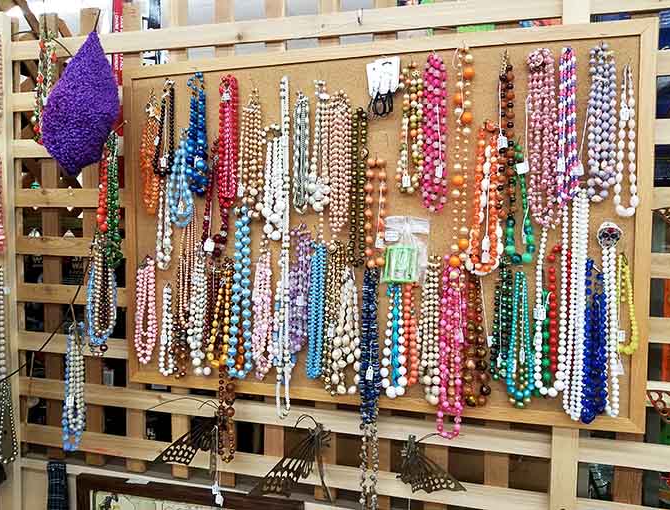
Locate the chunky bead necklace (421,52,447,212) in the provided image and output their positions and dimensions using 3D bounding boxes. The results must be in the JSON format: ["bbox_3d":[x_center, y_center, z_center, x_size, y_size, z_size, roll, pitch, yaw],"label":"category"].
[{"bbox_3d":[0.159,-0.194,0.809,0.030,0.251,0.030,1,3,16],"label":"chunky bead necklace"}]

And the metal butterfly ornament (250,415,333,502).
[{"bbox_3d":[-0.078,0.360,0.902,0.142,0.150,0.090,1,3,16],"label":"metal butterfly ornament"}]

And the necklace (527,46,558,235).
[{"bbox_3d":[0.319,-0.175,0.781,0.043,0.275,0.028,1,3,16],"label":"necklace"}]

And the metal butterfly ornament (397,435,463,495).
[{"bbox_3d":[0.158,0.344,0.839,0.110,0.101,0.070,1,3,16],"label":"metal butterfly ornament"}]

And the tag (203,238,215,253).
[{"bbox_3d":[-0.226,-0.018,0.922,0.023,0.024,0.003,1,3,16],"label":"tag"}]

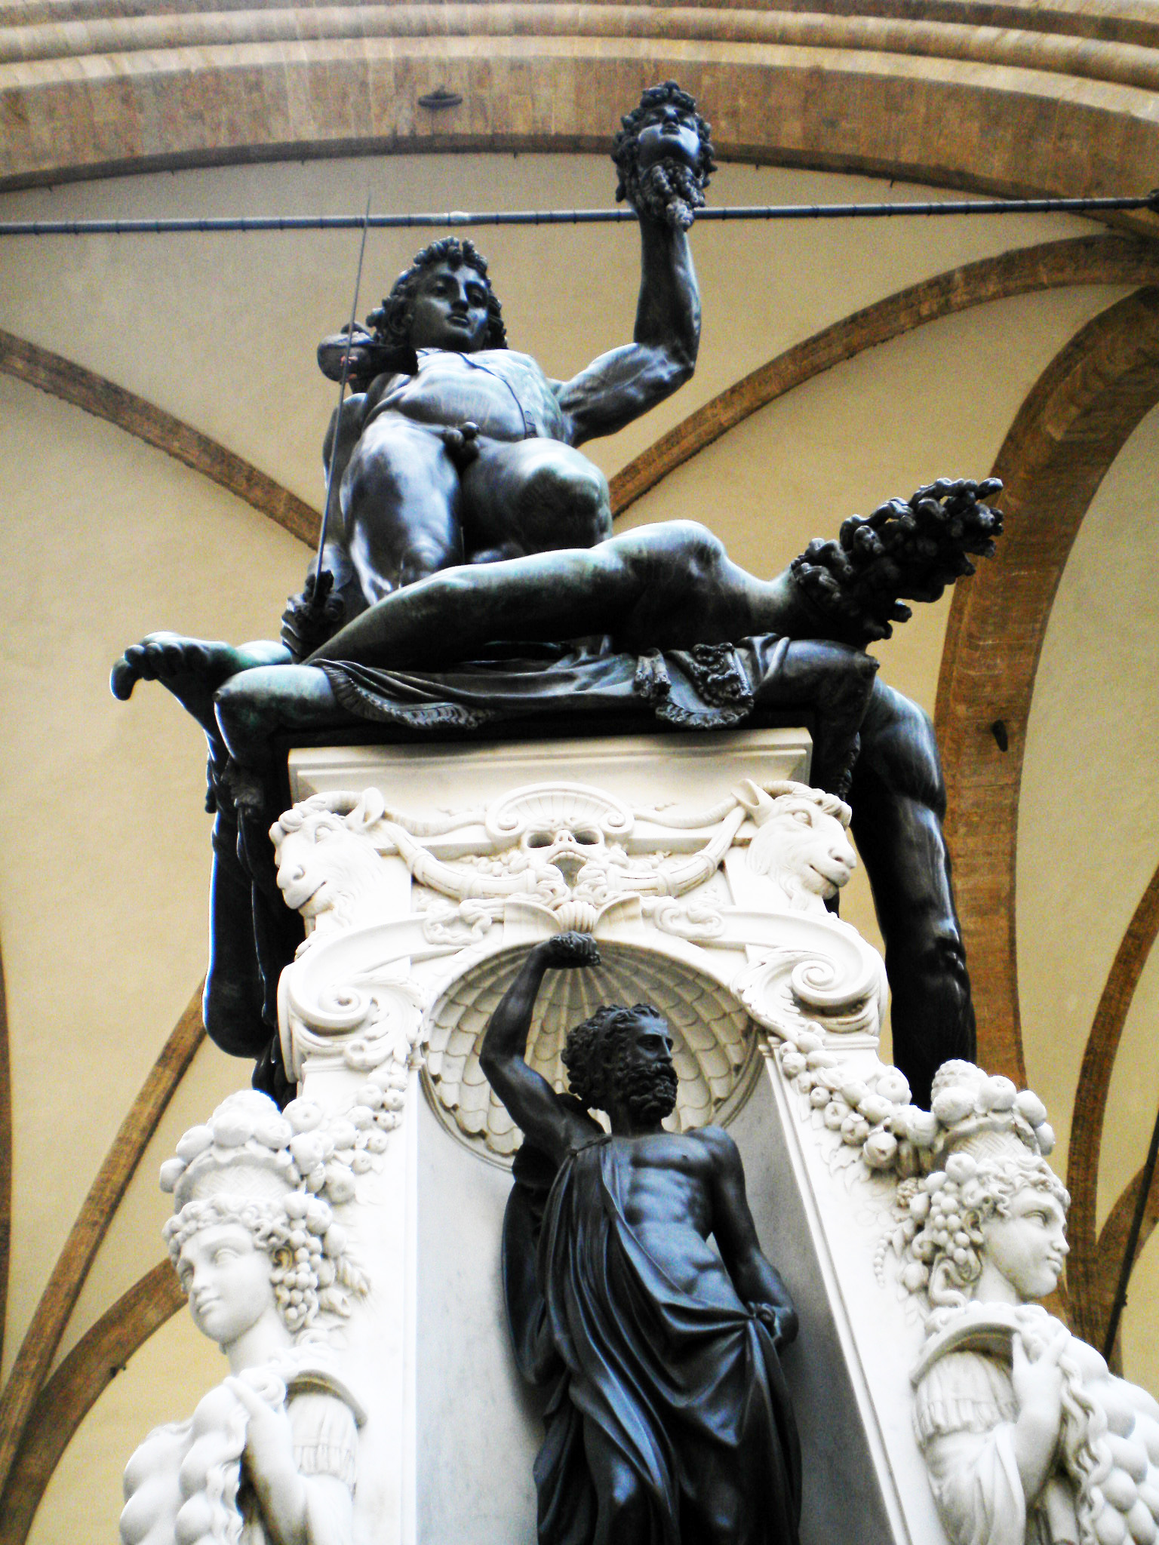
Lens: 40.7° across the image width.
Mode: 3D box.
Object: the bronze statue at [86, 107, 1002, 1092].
[{"bbox_3d":[-0.062,-0.613,3.456,1.480,3.820,1.300,-2,-58,-4],"label":"bronze statue"}]

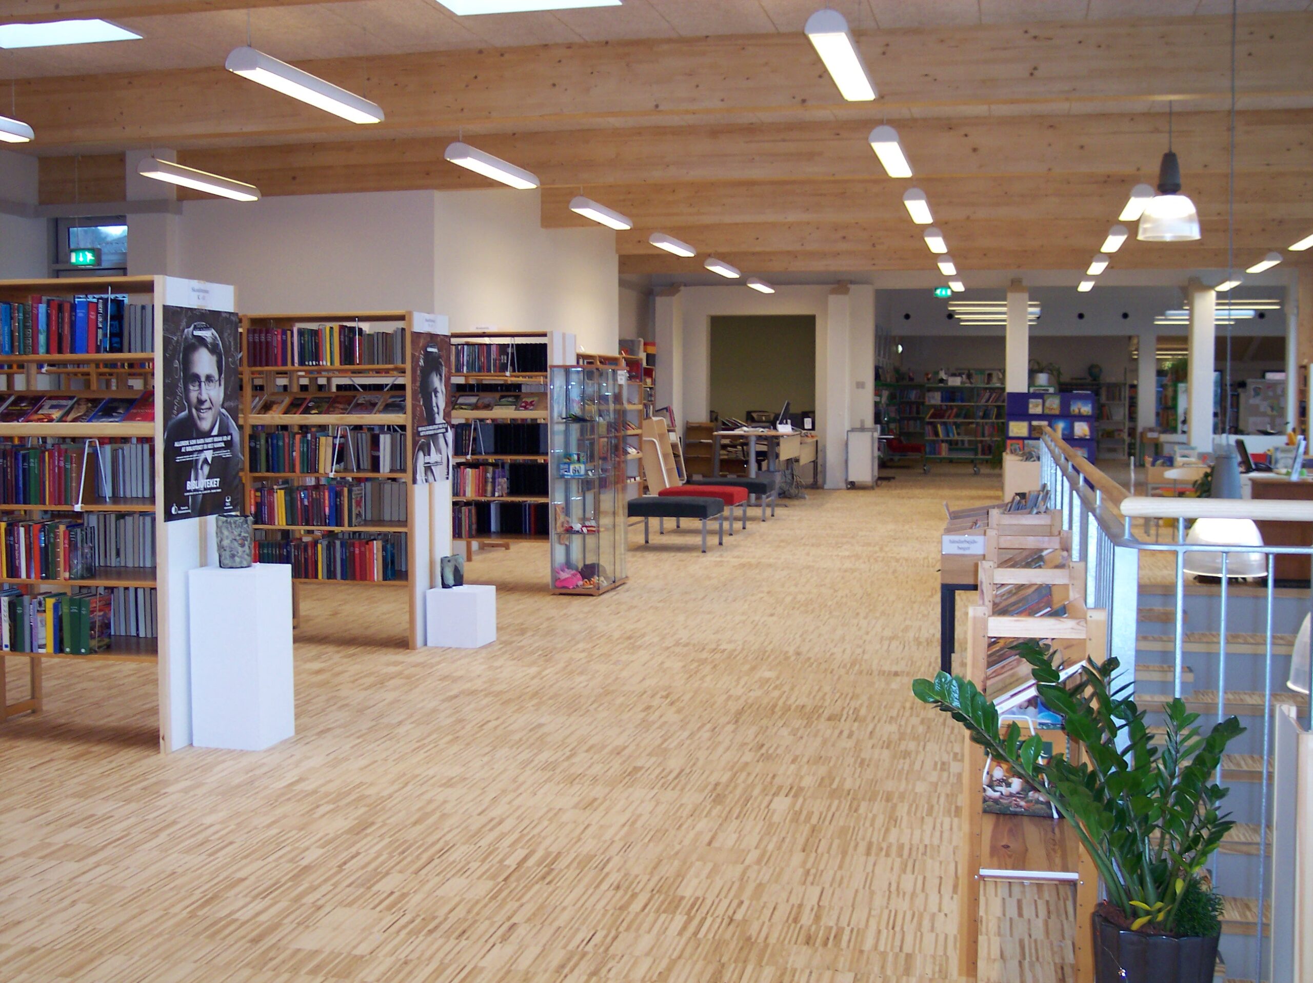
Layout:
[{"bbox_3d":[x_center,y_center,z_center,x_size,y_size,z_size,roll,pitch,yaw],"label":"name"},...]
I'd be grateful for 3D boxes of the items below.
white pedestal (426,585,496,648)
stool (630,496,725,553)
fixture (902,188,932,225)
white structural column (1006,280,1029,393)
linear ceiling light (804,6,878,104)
[{"bbox_3d":[-1.113,0.715,8.252,0.295,0.318,0.280,1,4,14],"label":"white pedestal"},{"bbox_3d":[0.196,0.292,13.594,0.760,0.476,0.753,1,4,14],"label":"stool"},{"bbox_3d":[2.313,-2.496,12.653,0.193,0.108,1.520,1,4,14],"label":"fixture"},{"bbox_3d":[5.649,-1.640,22.572,0.318,3.310,0.450,1,4,14],"label":"white structural column"},{"bbox_3d":[0.935,-2.133,7.108,0.193,0.108,1.520,1,4,14],"label":"linear ceiling light"}]

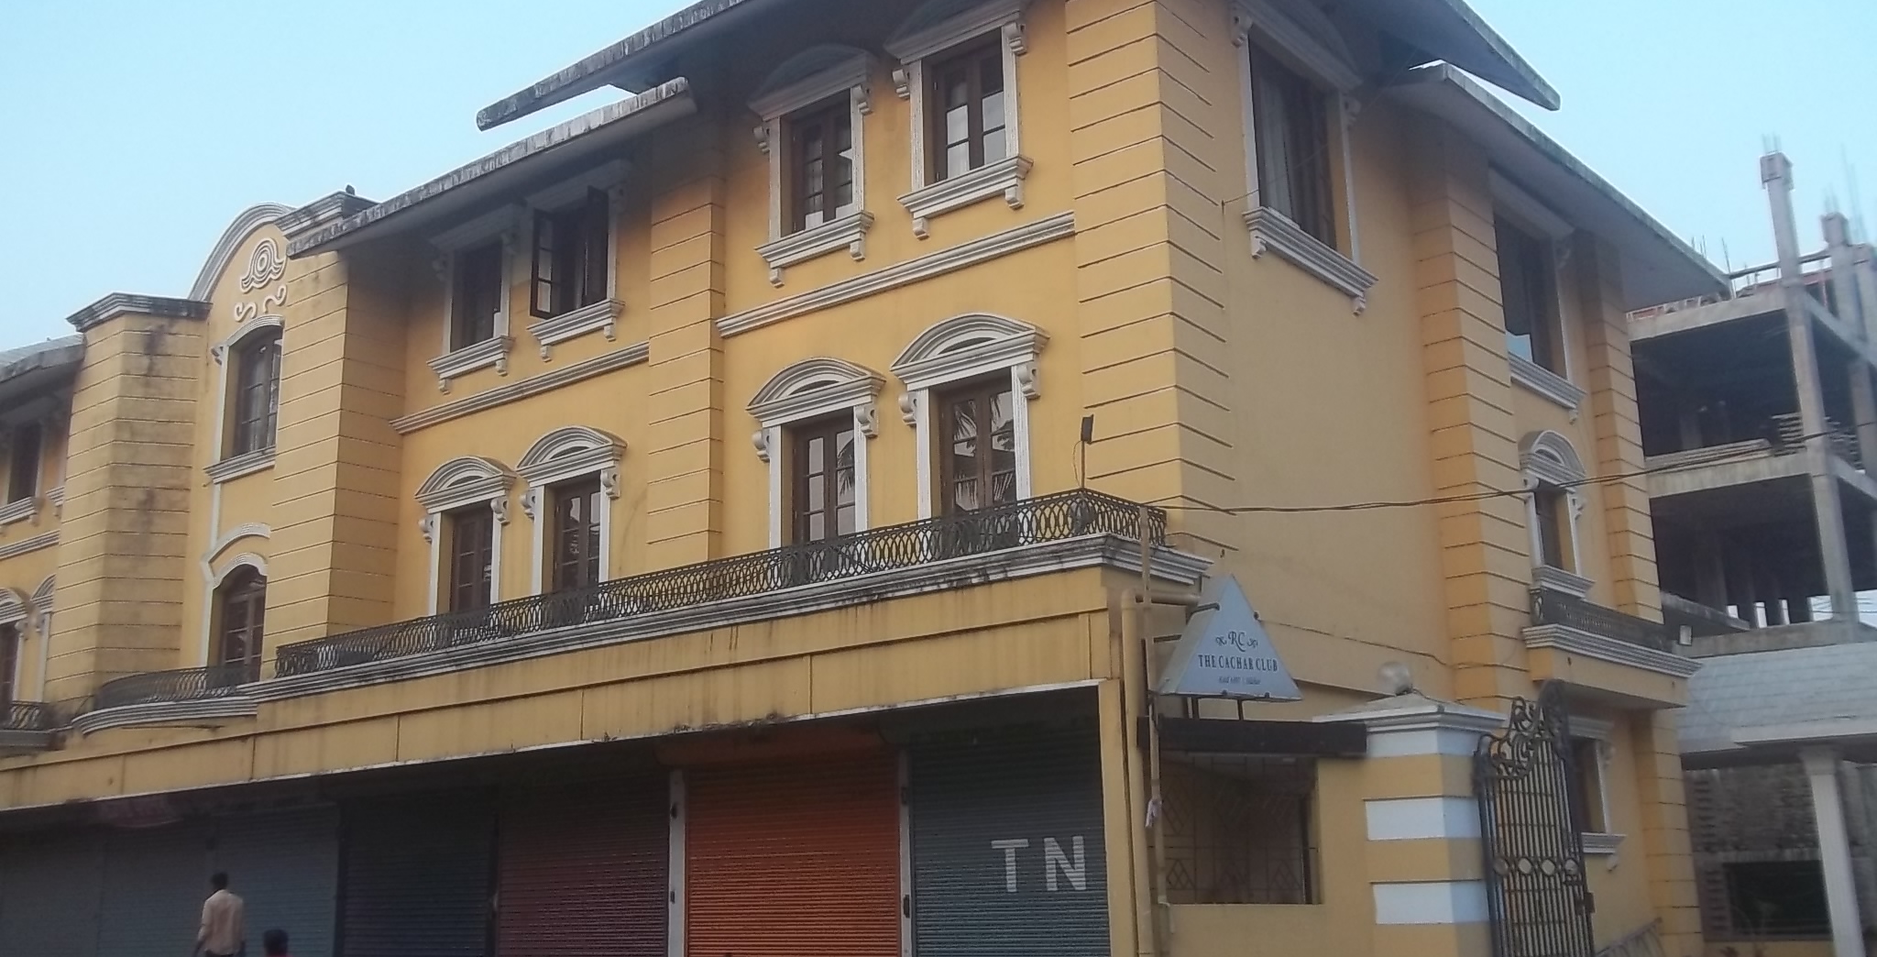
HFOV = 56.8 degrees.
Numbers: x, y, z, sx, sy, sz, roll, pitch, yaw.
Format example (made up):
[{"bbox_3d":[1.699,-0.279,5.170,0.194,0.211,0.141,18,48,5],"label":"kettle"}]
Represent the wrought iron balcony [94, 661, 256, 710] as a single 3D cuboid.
[{"bbox_3d":[-10.657,2.905,23.422,4.625,0.413,0.675,-12,-17,38],"label":"wrought iron balcony"}]

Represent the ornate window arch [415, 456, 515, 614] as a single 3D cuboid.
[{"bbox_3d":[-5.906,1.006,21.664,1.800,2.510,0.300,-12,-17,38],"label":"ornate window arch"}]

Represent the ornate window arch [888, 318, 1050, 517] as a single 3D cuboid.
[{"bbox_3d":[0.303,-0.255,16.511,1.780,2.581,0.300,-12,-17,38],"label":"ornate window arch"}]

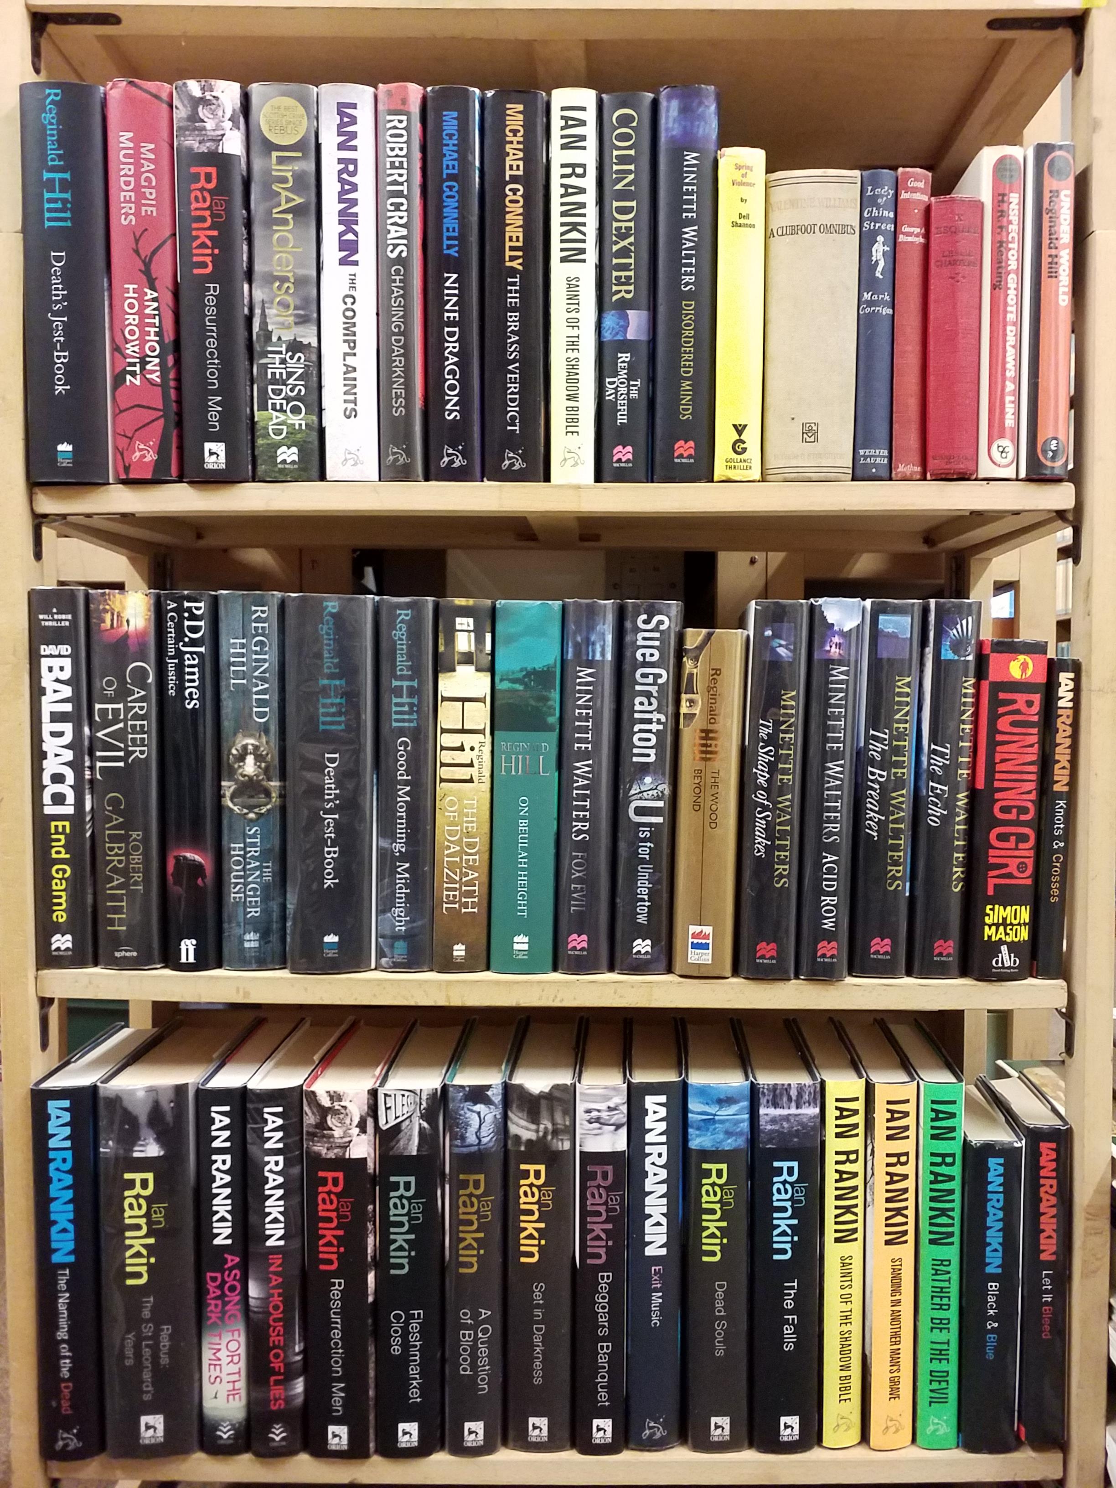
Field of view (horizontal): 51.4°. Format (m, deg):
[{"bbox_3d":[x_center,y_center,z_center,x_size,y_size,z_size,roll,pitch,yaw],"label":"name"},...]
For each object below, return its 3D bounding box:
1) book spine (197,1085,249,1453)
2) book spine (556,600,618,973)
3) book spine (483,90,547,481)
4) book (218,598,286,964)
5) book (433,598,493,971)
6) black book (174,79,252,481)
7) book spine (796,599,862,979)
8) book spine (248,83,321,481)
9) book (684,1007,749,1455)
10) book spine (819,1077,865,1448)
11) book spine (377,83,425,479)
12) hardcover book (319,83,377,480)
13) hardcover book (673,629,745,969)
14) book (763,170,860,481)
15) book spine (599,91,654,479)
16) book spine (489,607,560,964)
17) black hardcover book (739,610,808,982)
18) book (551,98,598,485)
[{"bbox_3d":[-0.210,0.334,0.819,0.030,0.238,0.156,0,2,2],"label":"book spine"},{"bbox_3d":[0.022,0.024,0.813,0.035,0.238,0.156,1,4,1],"label":"book spine"},{"bbox_3d":[-0.025,-0.281,0.788,0.037,0.236,0.158,0,2,1],"label":"book spine"},{"bbox_3d":[-0.191,0.019,0.812,0.040,0.240,0.156,1,4,2],"label":"book"},{"bbox_3d":[-0.057,0.023,0.813,0.036,0.237,0.156,1,4,1],"label":"book"},{"bbox_3d":[-0.208,-0.283,0.785,0.042,0.240,0.158,-1,2,1],"label":"black book"},{"bbox_3d":[0.175,0.027,0.811,0.032,0.240,0.158,2,2,2],"label":"book spine"},{"bbox_3d":[-0.166,-0.288,0.794,0.042,0.240,0.156,0,3,2],"label":"book spine"},{"bbox_3d":[0.110,0.334,0.823,0.041,0.240,0.158,0,2,5],"label":"book"},{"bbox_3d":[0.190,0.331,0.821,0.027,0.240,0.158,0,2,6],"label":"book spine"},{"bbox_3d":[-0.094,-0.284,0.788,0.027,0.239,0.158,0,2,1],"label":"book spine"},{"bbox_3d":[-0.126,-0.288,0.794,0.035,0.240,0.156,0,3,2],"label":"hardcover book"},{"bbox_3d":[0.098,0.036,0.807,0.039,0.220,0.147,2,2,2],"label":"hardcover book"},{"bbox_3d":[0.156,-0.256,0.771,0.056,0.187,0.130,1,2,2],"label":"book"},{"bbox_3d":[0.044,-0.284,0.797,0.033,0.237,0.157,0,2,2],"label":"book spine"},{"bbox_3d":[-0.020,0.024,0.817,0.041,0.237,0.158,1,2,0],"label":"book spine"},{"bbox_3d":[0.138,0.027,0.812,0.038,0.240,0.158,1,2,1],"label":"black hardcover book"},{"bbox_3d":[0.011,-0.282,0.787,0.028,0.239,0.158,0,2,1],"label":"book"}]

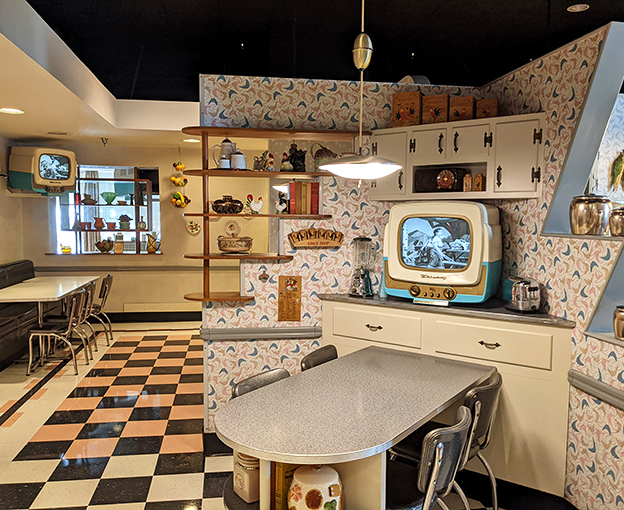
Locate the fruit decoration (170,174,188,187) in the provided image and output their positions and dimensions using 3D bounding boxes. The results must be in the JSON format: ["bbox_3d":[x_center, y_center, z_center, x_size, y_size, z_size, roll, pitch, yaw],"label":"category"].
[{"bbox_3d":[-1.936,-1.082,7.782,0.257,0.168,0.150,0,4,-9],"label":"fruit decoration"}]

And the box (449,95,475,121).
[{"bbox_3d":[0.920,-0.870,3.247,0.148,0.152,0.148,3,4,23],"label":"box"}]

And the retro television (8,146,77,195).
[{"bbox_3d":[-3.598,-1.133,7.117,0.510,0.560,0.625,8,7,32],"label":"retro television"}]

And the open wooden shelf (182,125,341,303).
[{"bbox_3d":[-0.267,-0.258,3.494,1.126,1.090,0.300,0,4,-9],"label":"open wooden shelf"}]

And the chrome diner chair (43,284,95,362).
[{"bbox_3d":[-2.727,0.726,5.999,0.530,0.830,0.420,0,4,-13],"label":"chrome diner chair"}]

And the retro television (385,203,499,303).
[{"bbox_3d":[0.818,-0.031,3.322,0.650,0.610,0.400,3,5,32],"label":"retro television"}]

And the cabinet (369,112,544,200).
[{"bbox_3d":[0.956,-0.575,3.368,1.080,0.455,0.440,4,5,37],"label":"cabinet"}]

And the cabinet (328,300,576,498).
[{"bbox_3d":[0.860,0.784,3.430,1.530,0.990,0.650,3,5,32],"label":"cabinet"}]

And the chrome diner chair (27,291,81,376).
[{"bbox_3d":[-2.607,0.766,5.432,0.530,0.830,0.420,0,4,-6],"label":"chrome diner chair"}]

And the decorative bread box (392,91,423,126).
[{"bbox_3d":[0.641,-0.929,3.446,0.188,0.216,0.125,3,5,36],"label":"decorative bread box"}]

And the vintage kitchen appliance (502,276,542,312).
[{"bbox_3d":[1.179,0.224,3.026,0.160,0.185,0.225,0,4,-9],"label":"vintage kitchen appliance"}]

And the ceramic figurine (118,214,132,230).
[{"bbox_3d":[-2.712,-0.477,7.727,0.202,0.225,0.170,0,4,-9],"label":"ceramic figurine"}]

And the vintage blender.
[{"bbox_3d":[0.332,0.081,3.480,0.180,0.390,0.180,1,4,0],"label":"vintage blender"}]

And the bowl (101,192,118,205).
[{"bbox_3d":[-2.975,-0.831,7.779,0.245,0.187,0.230,0,4,-9],"label":"bowl"}]

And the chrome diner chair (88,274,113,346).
[{"bbox_3d":[-2.784,0.683,6.616,0.530,0.830,0.420,0,4,-12],"label":"chrome diner chair"}]

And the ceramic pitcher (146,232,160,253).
[{"bbox_3d":[-2.380,-0.160,7.968,0.208,0.287,0.135,0,4,-9],"label":"ceramic pitcher"}]

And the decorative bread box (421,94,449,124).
[{"bbox_3d":[0.800,-0.899,3.334,0.173,0.174,0.125,3,5,36],"label":"decorative bread box"}]

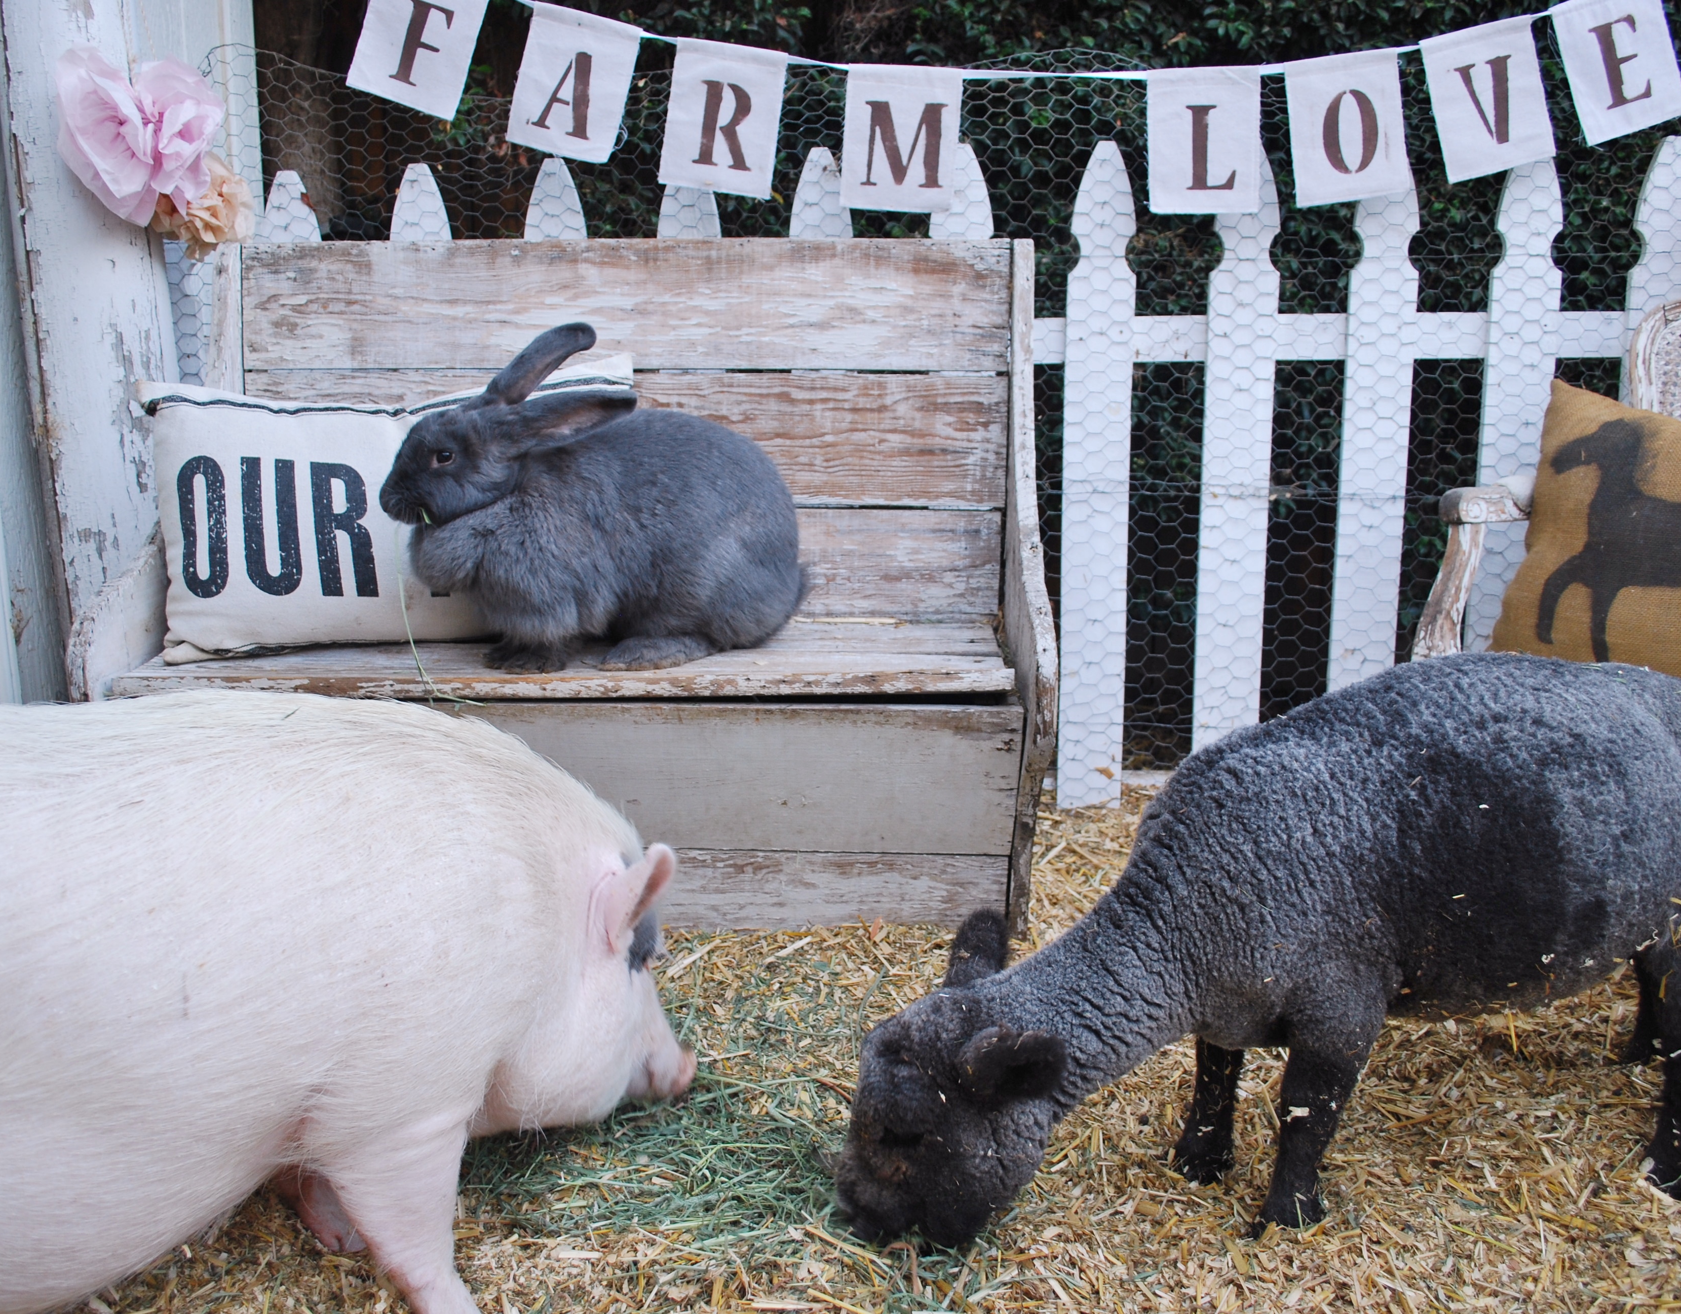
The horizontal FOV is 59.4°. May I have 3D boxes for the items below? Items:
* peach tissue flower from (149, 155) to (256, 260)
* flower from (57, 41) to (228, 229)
[{"bbox_3d":[-0.751,-0.529,1.730,0.125,0.125,0.090,-3,11,-15],"label":"peach tissue flower"},{"bbox_3d":[-0.809,-0.601,1.700,0.190,0.200,0.130,-2,11,-12],"label":"flower"}]

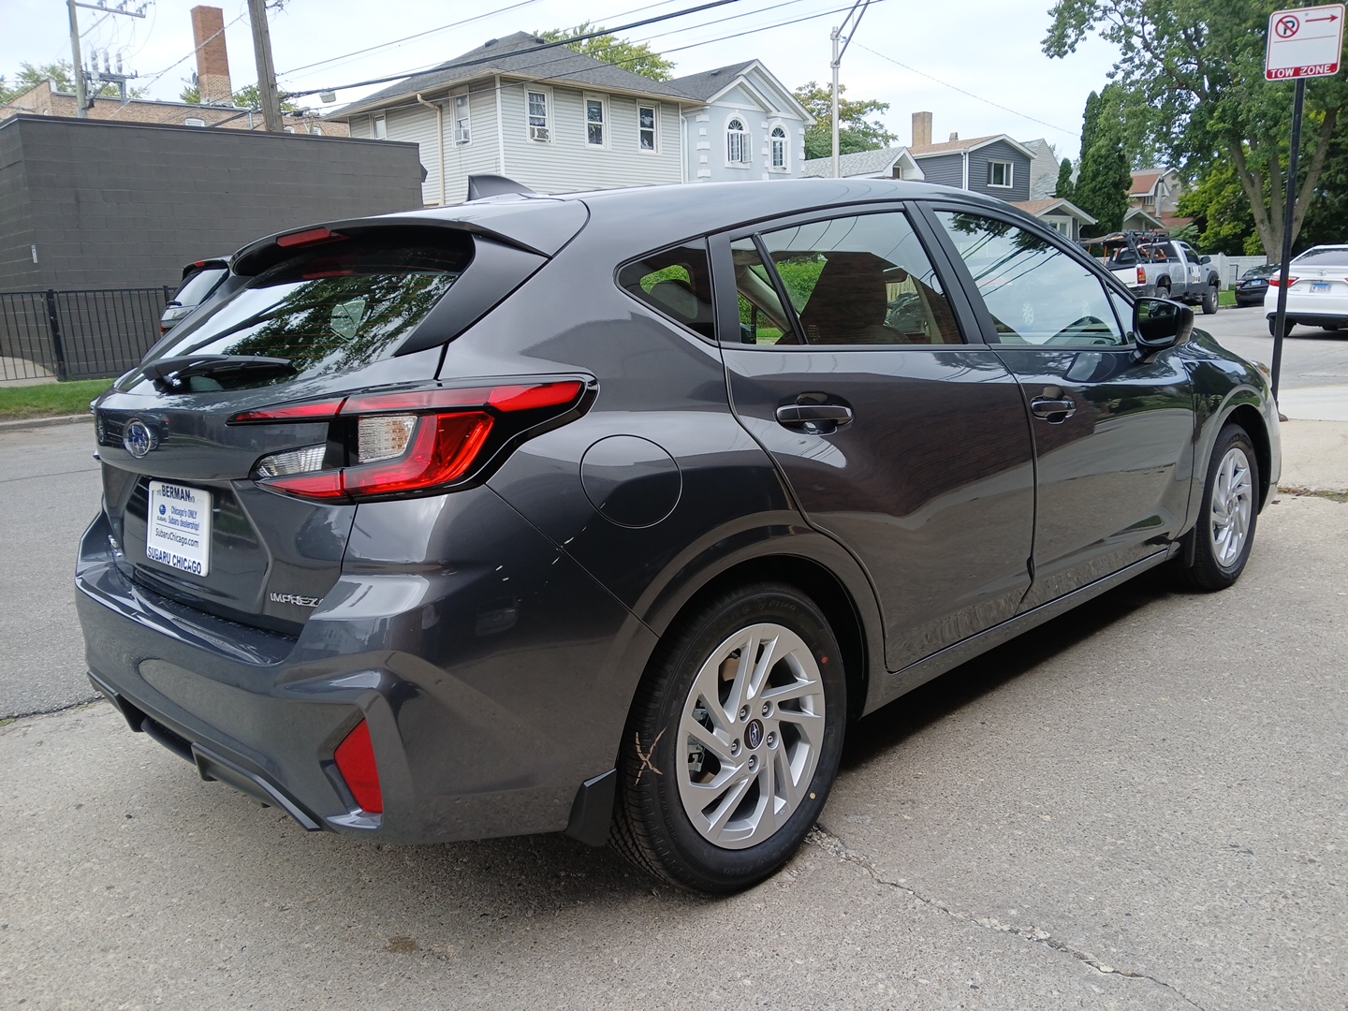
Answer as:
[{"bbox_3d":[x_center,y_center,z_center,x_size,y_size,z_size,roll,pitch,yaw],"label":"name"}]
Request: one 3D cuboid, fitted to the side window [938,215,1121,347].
[{"bbox_3d":[1.076,-0.648,2.967,0.840,0.430,0.050,-13,-10,-42],"label":"side window"}]

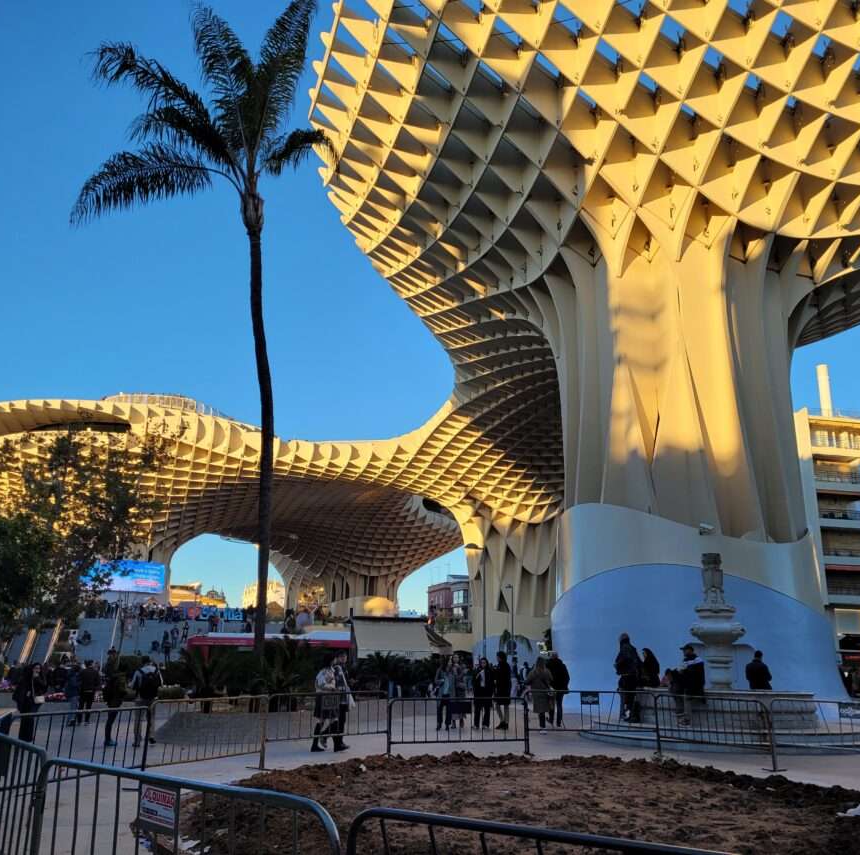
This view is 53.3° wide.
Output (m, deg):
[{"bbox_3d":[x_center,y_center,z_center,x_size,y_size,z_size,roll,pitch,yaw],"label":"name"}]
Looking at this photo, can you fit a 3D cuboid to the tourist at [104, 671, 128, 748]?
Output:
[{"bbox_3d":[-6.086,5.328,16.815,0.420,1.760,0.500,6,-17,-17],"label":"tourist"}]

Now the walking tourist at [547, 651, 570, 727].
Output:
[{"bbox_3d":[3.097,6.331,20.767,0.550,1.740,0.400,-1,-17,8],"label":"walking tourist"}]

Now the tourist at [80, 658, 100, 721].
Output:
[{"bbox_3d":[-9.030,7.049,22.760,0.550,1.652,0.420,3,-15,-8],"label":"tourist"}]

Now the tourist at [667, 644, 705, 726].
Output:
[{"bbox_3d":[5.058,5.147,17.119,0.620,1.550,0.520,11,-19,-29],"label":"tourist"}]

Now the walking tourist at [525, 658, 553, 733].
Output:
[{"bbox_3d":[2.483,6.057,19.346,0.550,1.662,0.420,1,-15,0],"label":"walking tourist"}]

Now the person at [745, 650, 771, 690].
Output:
[{"bbox_3d":[7.985,6.149,20.782,0.620,1.403,0.720,-10,-19,35],"label":"person"}]

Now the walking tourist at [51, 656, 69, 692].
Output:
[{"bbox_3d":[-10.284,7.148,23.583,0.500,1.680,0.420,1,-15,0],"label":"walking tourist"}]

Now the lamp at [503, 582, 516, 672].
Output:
[{"bbox_3d":[4.475,11.752,48.389,0.600,5.691,0.200,1,-15,0],"label":"lamp"}]

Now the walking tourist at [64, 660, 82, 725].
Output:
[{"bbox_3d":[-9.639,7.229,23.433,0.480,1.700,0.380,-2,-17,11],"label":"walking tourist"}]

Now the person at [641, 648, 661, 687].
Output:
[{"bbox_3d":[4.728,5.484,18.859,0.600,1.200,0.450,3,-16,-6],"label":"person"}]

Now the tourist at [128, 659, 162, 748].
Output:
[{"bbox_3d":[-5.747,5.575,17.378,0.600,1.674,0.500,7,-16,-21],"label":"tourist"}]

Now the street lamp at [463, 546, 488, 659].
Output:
[{"bbox_3d":[2.304,9.714,42.997,1.200,7.800,0.350,3,-16,-5],"label":"street lamp"}]

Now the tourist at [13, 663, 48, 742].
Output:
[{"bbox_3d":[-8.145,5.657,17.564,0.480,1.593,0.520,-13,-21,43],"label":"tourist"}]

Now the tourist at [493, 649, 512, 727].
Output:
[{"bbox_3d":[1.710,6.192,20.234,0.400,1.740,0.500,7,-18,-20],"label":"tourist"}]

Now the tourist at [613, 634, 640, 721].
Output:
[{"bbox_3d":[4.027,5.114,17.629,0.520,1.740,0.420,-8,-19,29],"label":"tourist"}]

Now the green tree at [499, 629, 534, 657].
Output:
[{"bbox_3d":[4.031,11.086,40.038,1.800,3.200,1.800,1,-16,0],"label":"green tree"}]

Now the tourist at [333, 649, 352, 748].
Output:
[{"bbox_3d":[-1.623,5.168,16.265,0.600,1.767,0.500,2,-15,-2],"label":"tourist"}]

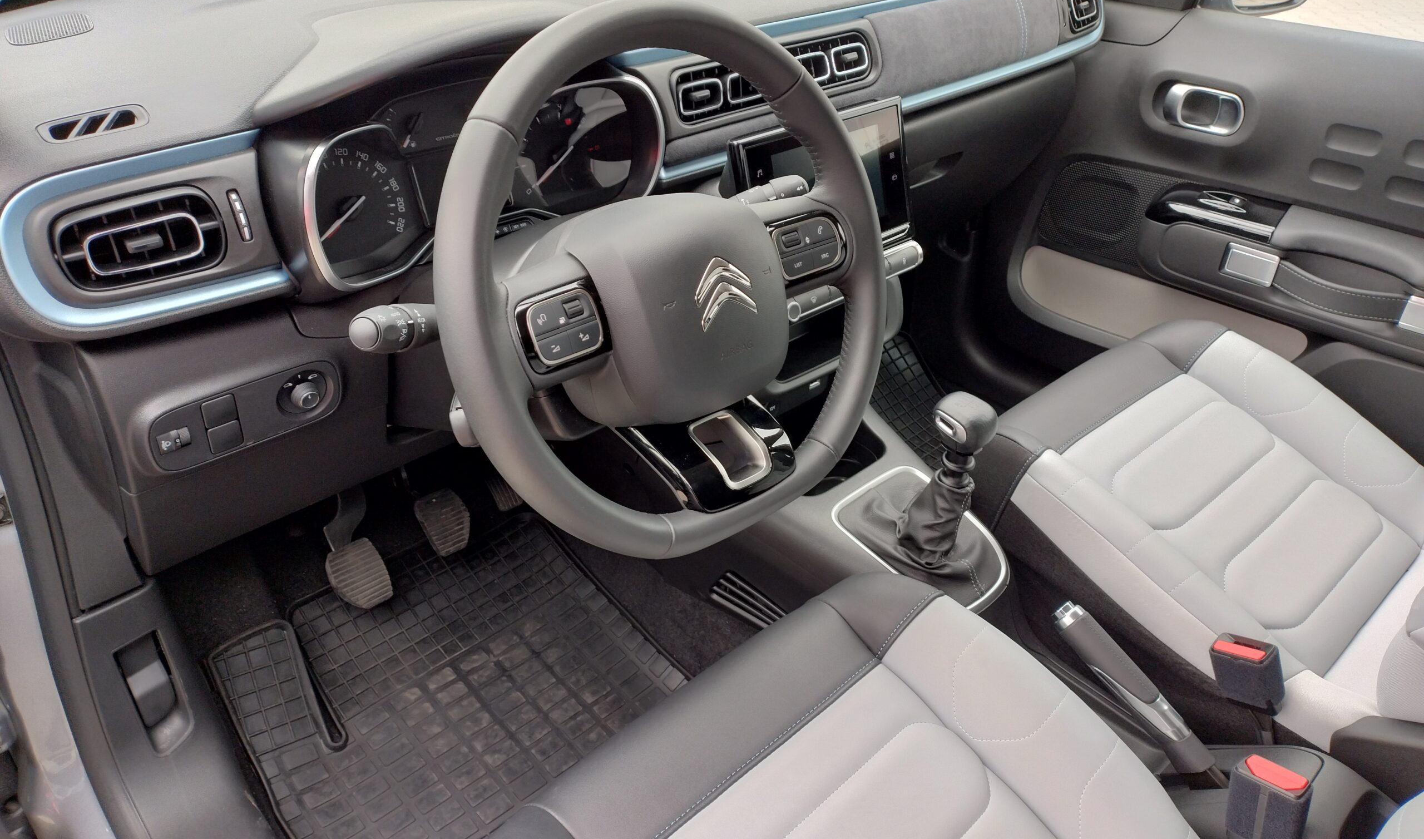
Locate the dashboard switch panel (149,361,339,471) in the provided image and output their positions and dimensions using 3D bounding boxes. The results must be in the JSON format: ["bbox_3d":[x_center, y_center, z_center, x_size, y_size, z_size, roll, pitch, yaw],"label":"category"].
[{"bbox_3d":[-0.392,-0.011,0.867,0.157,0.068,0.032,-25,53,-33],"label":"dashboard switch panel"}]

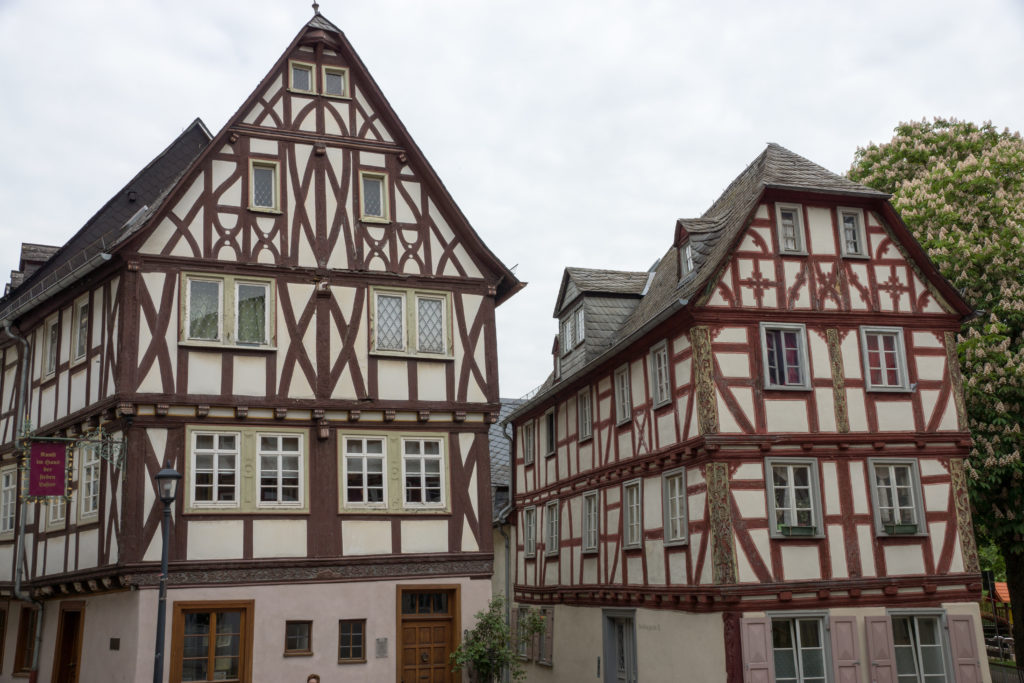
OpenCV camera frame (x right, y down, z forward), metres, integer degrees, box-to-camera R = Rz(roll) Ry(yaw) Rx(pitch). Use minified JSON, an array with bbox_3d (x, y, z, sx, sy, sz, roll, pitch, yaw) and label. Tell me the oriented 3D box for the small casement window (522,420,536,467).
[{"bbox_3d":[0.554,2.912,29.314,0.120,1.270,0.900,1,-14,-15],"label":"small casement window"}]

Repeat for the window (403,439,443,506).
[{"bbox_3d":[-1.589,2.359,18.348,0.783,1.261,0.120,3,-14,-22],"label":"window"}]

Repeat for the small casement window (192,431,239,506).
[{"bbox_3d":[-5.695,2.472,19.703,0.900,1.440,0.150,3,-14,-21],"label":"small casement window"}]

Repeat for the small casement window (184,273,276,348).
[{"bbox_3d":[-5.604,-0.587,20.306,1.800,1.450,0.180,3,-14,-22],"label":"small casement window"}]

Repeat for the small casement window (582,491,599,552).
[{"bbox_3d":[2.014,4.577,25.919,0.180,1.500,1.220,1,-13,-14],"label":"small casement window"}]

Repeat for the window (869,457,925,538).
[{"bbox_3d":[7.161,2.910,19.073,1.030,1.430,0.130,1,-14,-15],"label":"window"}]

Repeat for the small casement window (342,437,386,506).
[{"bbox_3d":[-2.945,2.627,20.629,0.870,1.400,0.140,3,-14,-22],"label":"small casement window"}]

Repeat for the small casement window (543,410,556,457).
[{"bbox_3d":[1.168,2.698,30.283,0.160,1.380,0.950,2,-14,-16],"label":"small casement window"}]

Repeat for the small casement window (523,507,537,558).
[{"bbox_3d":[0.582,5.508,29.545,0.120,1.430,1.020,1,-14,-15],"label":"small casement window"}]

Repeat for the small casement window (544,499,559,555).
[{"bbox_3d":[1.177,5.468,29.946,0.160,1.580,1.150,2,-14,-16],"label":"small casement window"}]

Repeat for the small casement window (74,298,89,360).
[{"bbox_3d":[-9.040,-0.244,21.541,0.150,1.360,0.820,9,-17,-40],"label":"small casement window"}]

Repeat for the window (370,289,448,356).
[{"bbox_3d":[-1.845,-0.322,18.750,1.550,1.263,0.140,3,-14,-22],"label":"window"}]

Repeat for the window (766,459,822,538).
[{"bbox_3d":[5.605,3.105,20.283,1.140,1.580,0.170,1,-14,-14],"label":"window"}]

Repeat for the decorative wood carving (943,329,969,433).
[{"bbox_3d":[8.566,0.780,19.854,0.209,1.966,0.160,1,-14,-15],"label":"decorative wood carving"}]

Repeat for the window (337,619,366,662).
[{"bbox_3d":[-3.084,5.791,19.795,0.550,0.800,0.140,3,-14,-22],"label":"window"}]

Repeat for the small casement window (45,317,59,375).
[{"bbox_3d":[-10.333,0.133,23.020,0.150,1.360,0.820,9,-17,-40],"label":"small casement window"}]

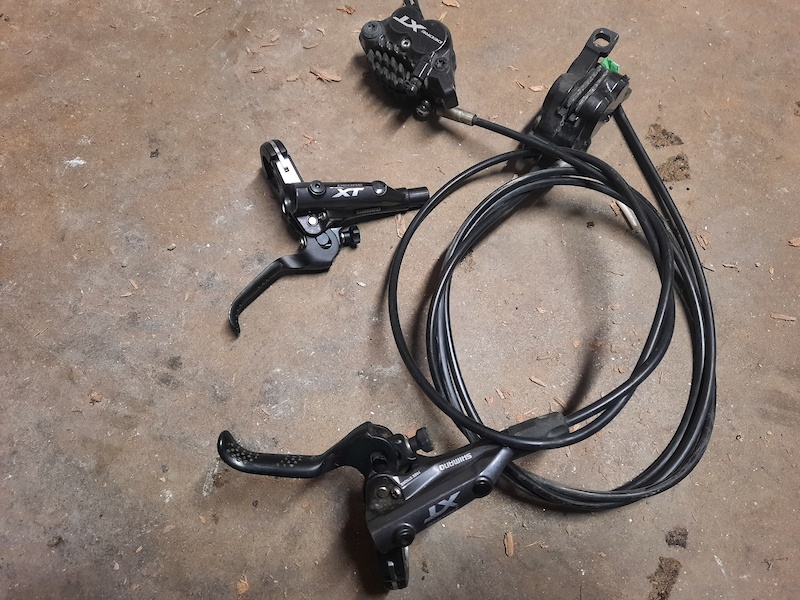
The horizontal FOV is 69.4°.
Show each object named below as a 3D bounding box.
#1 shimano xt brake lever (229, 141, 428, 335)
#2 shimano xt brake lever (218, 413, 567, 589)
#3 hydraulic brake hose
[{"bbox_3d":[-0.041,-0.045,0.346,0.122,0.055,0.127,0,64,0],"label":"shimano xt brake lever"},{"bbox_3d":[-0.004,0.096,0.275,0.168,0.060,0.079,0,64,0],"label":"shimano xt brake lever"},{"bbox_3d":[0.088,-0.017,0.331,0.196,0.058,0.258,0,64,0],"label":"hydraulic brake hose"}]

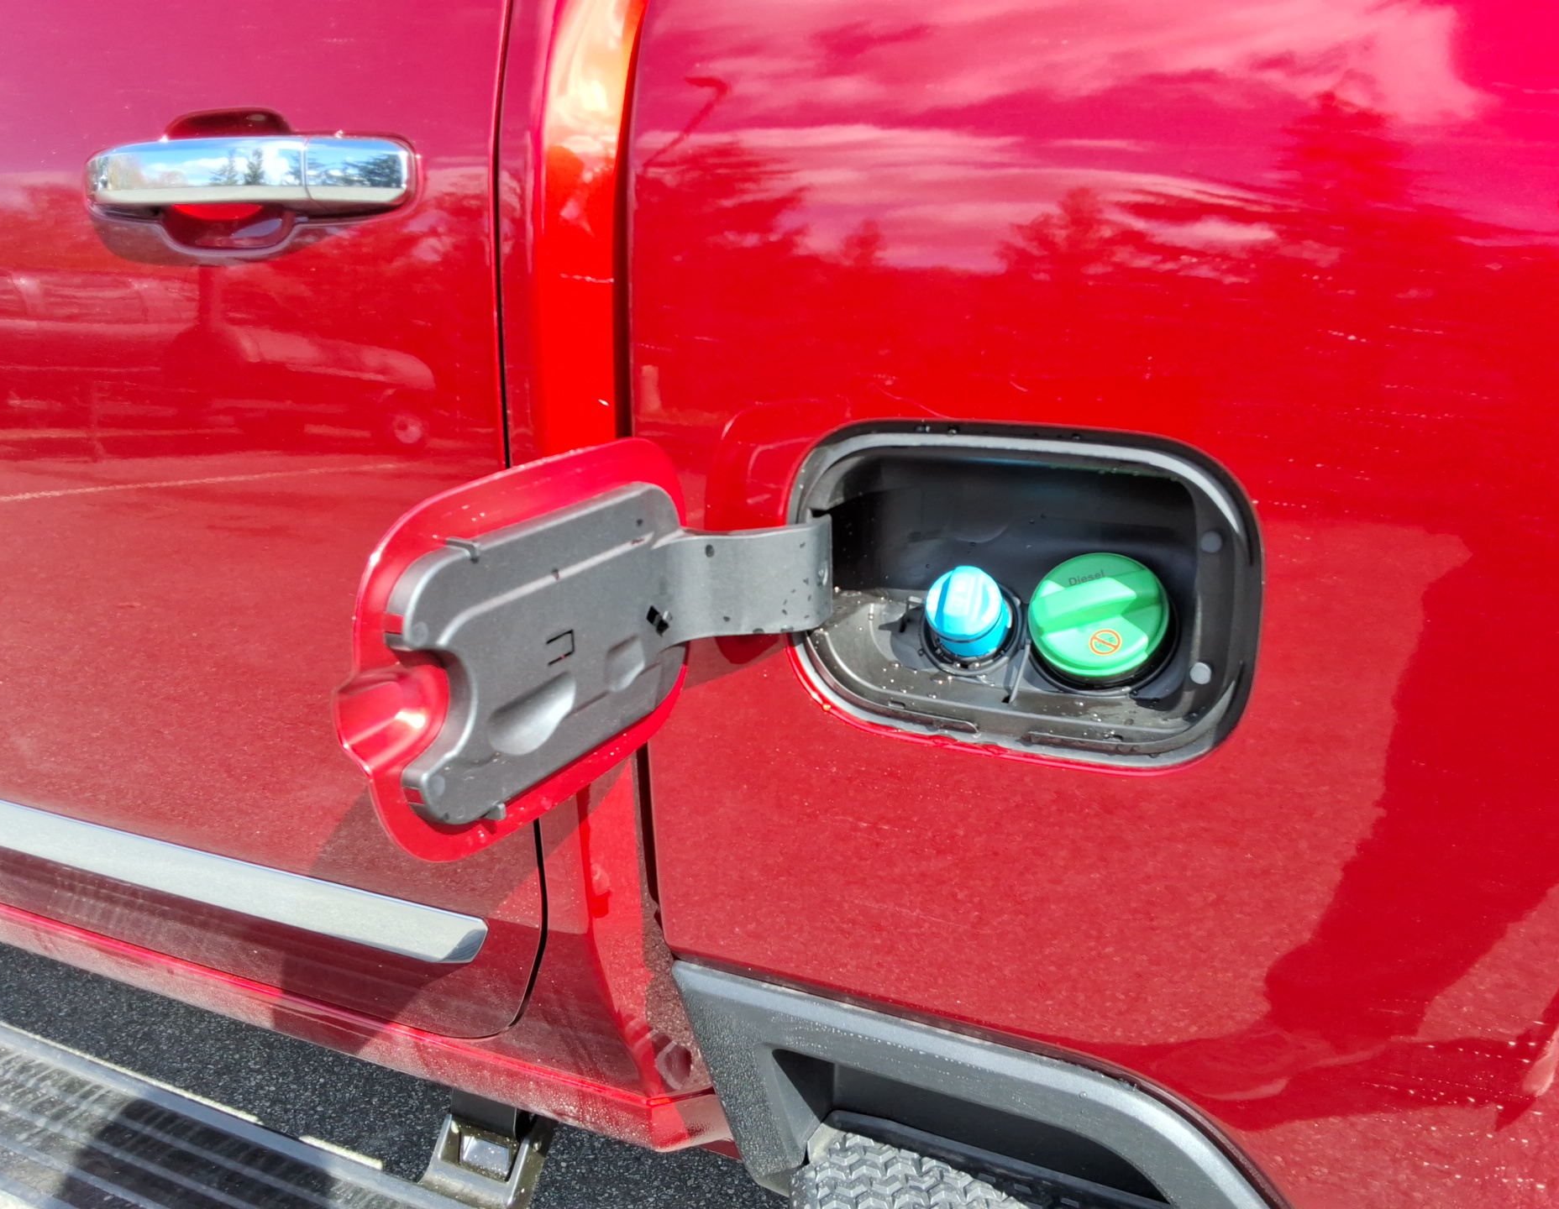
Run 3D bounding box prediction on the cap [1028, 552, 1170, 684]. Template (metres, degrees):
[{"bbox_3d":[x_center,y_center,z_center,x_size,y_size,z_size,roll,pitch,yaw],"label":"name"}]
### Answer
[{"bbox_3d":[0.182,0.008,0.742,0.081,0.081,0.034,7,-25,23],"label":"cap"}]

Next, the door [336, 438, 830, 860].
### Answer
[{"bbox_3d":[-0.083,0.016,0.654,0.082,0.185,0.297,9,22,29],"label":"door"}]

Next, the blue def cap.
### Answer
[{"bbox_3d":[0.112,0.006,0.765,0.046,0.046,0.035,7,-21,23],"label":"blue def cap"}]

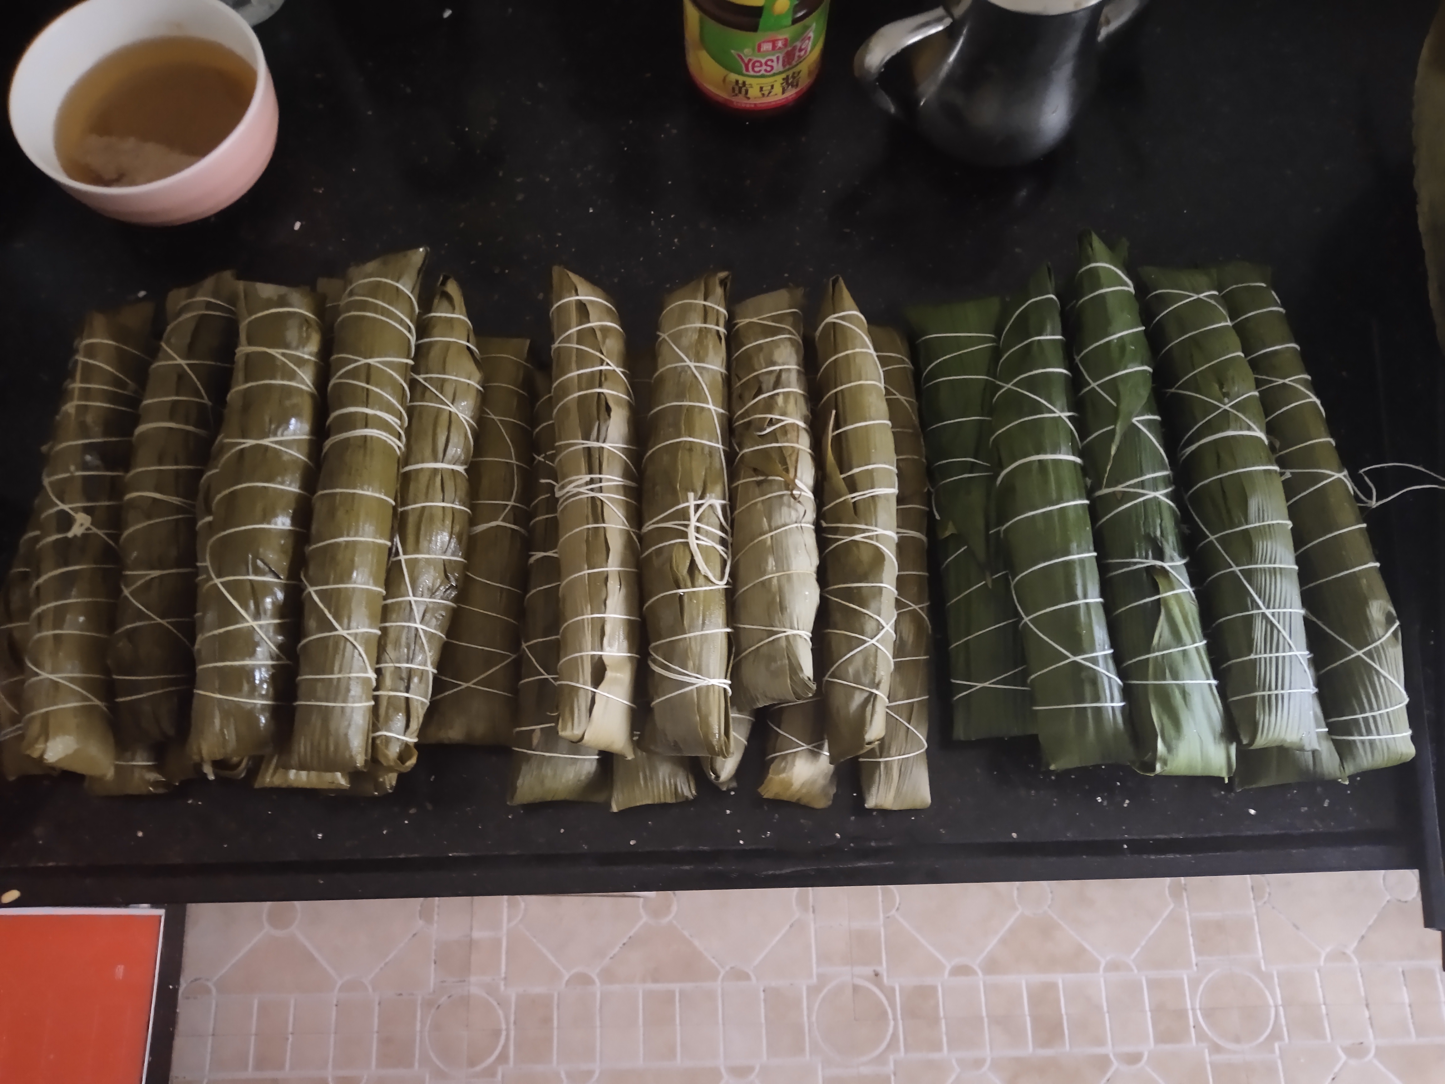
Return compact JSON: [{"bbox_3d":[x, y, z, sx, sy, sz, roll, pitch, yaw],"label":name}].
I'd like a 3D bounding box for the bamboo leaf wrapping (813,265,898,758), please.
[{"bbox_3d":[0.064,-0.018,0.547,0.038,0.035,0.252,1,72,0],"label":"bamboo leaf wrapping"}]

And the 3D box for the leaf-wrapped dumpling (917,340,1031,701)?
[{"bbox_3d":[0.112,-0.015,0.482,0.040,0.034,0.190,-1,73,-1],"label":"leaf-wrapped dumpling"}]

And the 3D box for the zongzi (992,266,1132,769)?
[{"bbox_3d":[0.182,-0.023,0.599,0.048,0.042,0.289,-2,73,-1],"label":"zongzi"}]

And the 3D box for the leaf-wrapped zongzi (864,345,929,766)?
[{"bbox_3d":[0.082,0.005,0.546,0.033,0.031,0.246,0,73,0],"label":"leaf-wrapped zongzi"}]

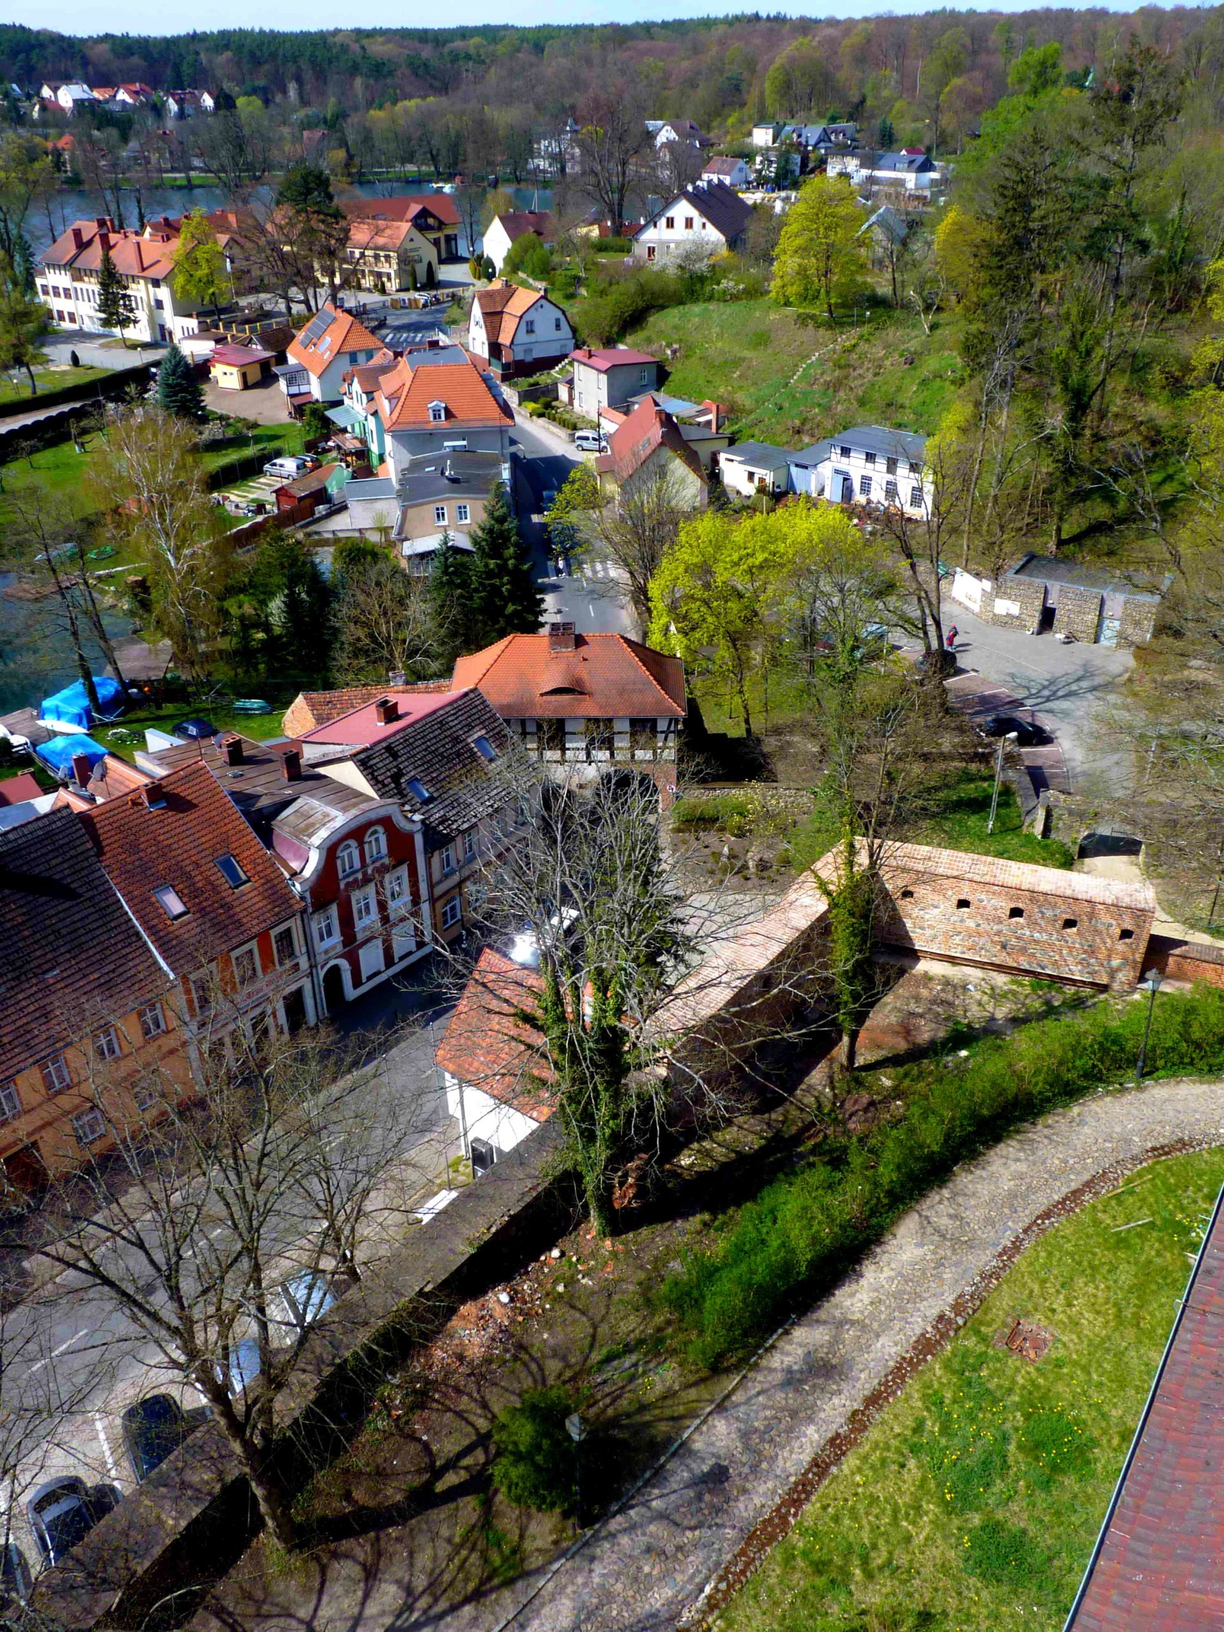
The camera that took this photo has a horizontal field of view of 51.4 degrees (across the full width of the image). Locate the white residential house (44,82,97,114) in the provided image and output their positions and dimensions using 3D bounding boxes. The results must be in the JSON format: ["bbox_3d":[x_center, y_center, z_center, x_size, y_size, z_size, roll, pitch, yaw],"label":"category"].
[{"bbox_3d":[-227.163,-304.778,540.000,9.000,9.000,13.000,14,34,21],"label":"white residential house"}]

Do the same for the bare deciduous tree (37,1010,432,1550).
[{"bbox_3d":[-9.054,13.035,31.524,9.300,16.300,9.100,0,32,0],"label":"bare deciduous tree"}]

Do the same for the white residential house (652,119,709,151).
[{"bbox_3d":[20.983,-206.703,385.860,10.500,9.600,13.500,20,37,29],"label":"white residential house"}]

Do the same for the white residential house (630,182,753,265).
[{"bbox_3d":[10.428,-72.305,154.644,11.170,8.230,16.500,9,33,15],"label":"white residential house"}]

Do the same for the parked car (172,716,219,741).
[{"bbox_3d":[-28.370,-5.860,86.650,3.650,1.420,1.630,22,38,32],"label":"parked car"}]

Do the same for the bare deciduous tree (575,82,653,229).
[{"bbox_3d":[0.736,-105.132,204.354,12.000,21.800,12.000,0,31,0],"label":"bare deciduous tree"}]

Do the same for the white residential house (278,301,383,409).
[{"bbox_3d":[-32.301,-55.698,151.949,12.040,8.420,13.500,-14,34,-21],"label":"white residential house"}]

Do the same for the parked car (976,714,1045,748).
[{"bbox_3d":[24.228,-5.171,76.083,4.100,1.420,1.750,0,31,0],"label":"parked car"}]

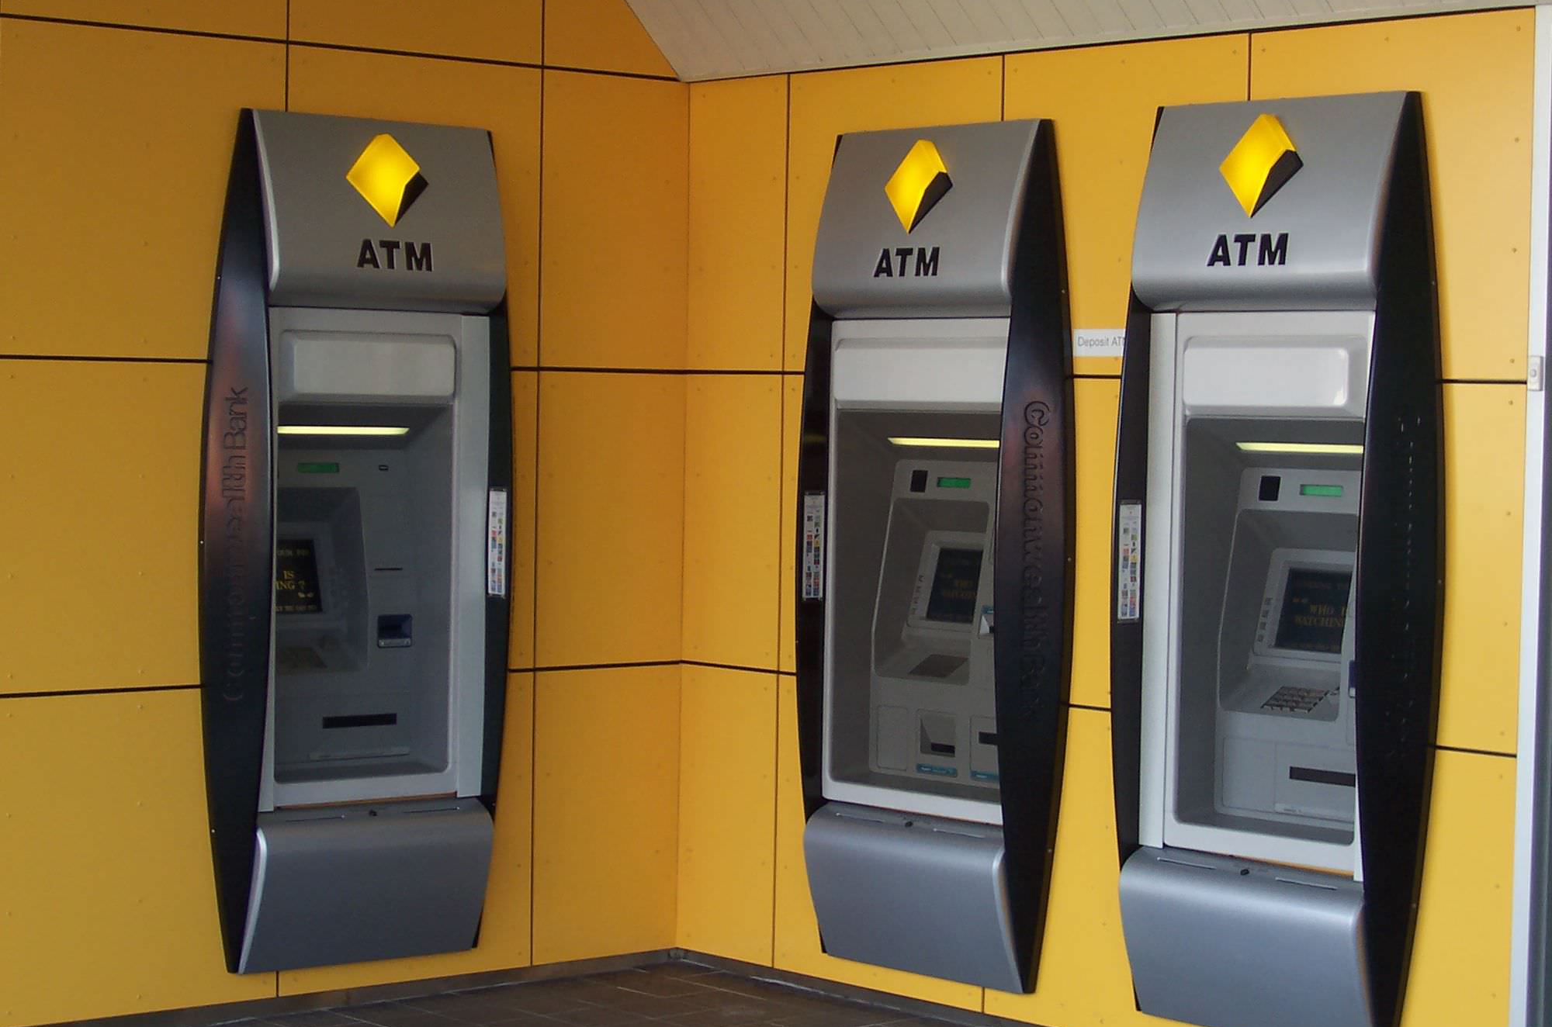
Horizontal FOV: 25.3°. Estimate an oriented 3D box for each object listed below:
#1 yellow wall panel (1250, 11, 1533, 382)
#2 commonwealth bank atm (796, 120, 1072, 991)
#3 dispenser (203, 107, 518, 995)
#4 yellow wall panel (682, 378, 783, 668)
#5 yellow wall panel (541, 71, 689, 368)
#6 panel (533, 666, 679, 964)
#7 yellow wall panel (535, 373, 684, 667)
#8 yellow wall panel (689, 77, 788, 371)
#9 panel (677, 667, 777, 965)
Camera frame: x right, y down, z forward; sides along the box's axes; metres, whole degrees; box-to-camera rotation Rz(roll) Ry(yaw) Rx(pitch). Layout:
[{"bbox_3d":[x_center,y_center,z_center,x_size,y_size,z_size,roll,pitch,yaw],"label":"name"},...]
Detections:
[{"bbox_3d":[1.340,-0.684,7.576,0.030,0.780,0.780,-1,3,-41],"label":"yellow wall panel"},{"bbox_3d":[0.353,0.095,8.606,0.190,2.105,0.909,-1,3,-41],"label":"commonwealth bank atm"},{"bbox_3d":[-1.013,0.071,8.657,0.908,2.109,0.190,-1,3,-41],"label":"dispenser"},{"bbox_3d":[-0.109,0.019,9.259,0.030,0.781,0.401,-1,3,-41],"label":"yellow wall panel"},{"bbox_3d":[-0.434,-0.775,9.222,0.492,0.778,0.030,-1,3,-41],"label":"yellow wall panel"},{"bbox_3d":[-0.461,0.802,9.280,0.492,0.778,0.030,-1,3,-41],"label":"panel"},{"bbox_3d":[-0.448,0.014,9.251,0.492,0.781,0.030,-1,3,-41],"label":"yellow wall panel"},{"bbox_3d":[-0.096,-0.770,9.230,0.030,0.780,0.401,-1,3,-41],"label":"yellow wall panel"},{"bbox_3d":[-0.123,0.807,9.288,0.030,0.778,0.401,-1,3,-41],"label":"panel"}]

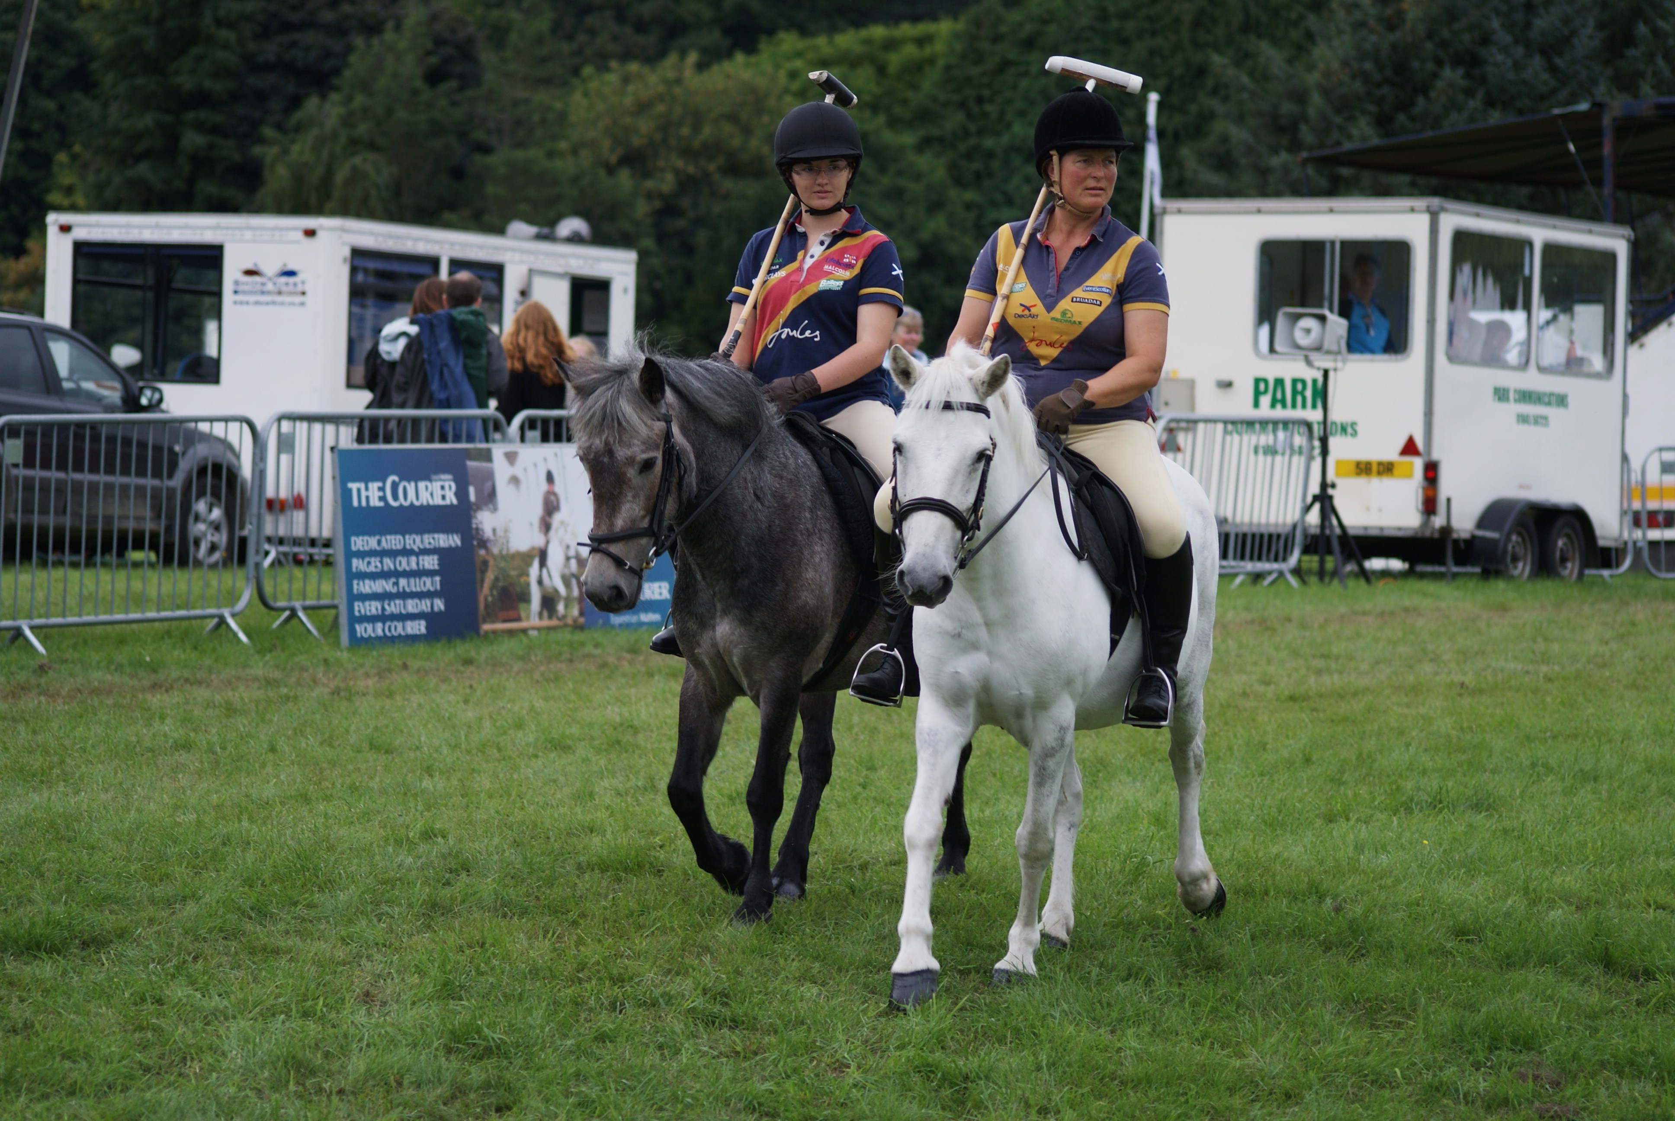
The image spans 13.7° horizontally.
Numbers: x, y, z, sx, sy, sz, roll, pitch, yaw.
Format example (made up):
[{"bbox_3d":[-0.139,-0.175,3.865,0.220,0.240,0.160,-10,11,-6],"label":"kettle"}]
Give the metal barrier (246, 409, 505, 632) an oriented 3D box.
[{"bbox_3d":[-2.200,-0.180,34.000,0.500,1.080,2.280,2,1,27],"label":"metal barrier"}]

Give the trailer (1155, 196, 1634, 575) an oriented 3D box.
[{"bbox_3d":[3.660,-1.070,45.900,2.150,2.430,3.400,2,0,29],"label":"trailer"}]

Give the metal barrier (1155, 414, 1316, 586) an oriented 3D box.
[{"bbox_3d":[2.420,-0.345,42.600,0.500,1.070,2.280,2,1,27],"label":"metal barrier"}]

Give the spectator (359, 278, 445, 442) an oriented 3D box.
[{"bbox_3d":[-2.280,-0.665,36.800,0.500,1.680,0.320,2,1,9],"label":"spectator"}]

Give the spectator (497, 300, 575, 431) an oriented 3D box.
[{"bbox_3d":[-1.640,-0.600,37.500,0.480,1.600,0.320,2,1,9],"label":"spectator"}]

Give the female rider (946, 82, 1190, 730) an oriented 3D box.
[{"bbox_3d":[0.525,-0.362,16.400,0.640,1.490,0.600,2,1,19],"label":"female rider"}]

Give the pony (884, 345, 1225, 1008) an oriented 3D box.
[{"bbox_3d":[0.510,0.250,16.300,0.530,1.470,1.880,2,1,15],"label":"pony"}]

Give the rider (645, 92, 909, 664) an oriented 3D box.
[{"bbox_3d":[-0.155,-0.415,17.950,0.640,1.520,0.600,2,1,20],"label":"rider"}]

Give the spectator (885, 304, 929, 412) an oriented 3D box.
[{"bbox_3d":[0.335,-0.540,37.000,0.500,1.620,0.320,2,1,-18],"label":"spectator"}]

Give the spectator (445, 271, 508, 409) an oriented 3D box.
[{"bbox_3d":[-2.000,-0.665,37.000,0.520,1.740,0.320,2,1,0],"label":"spectator"}]

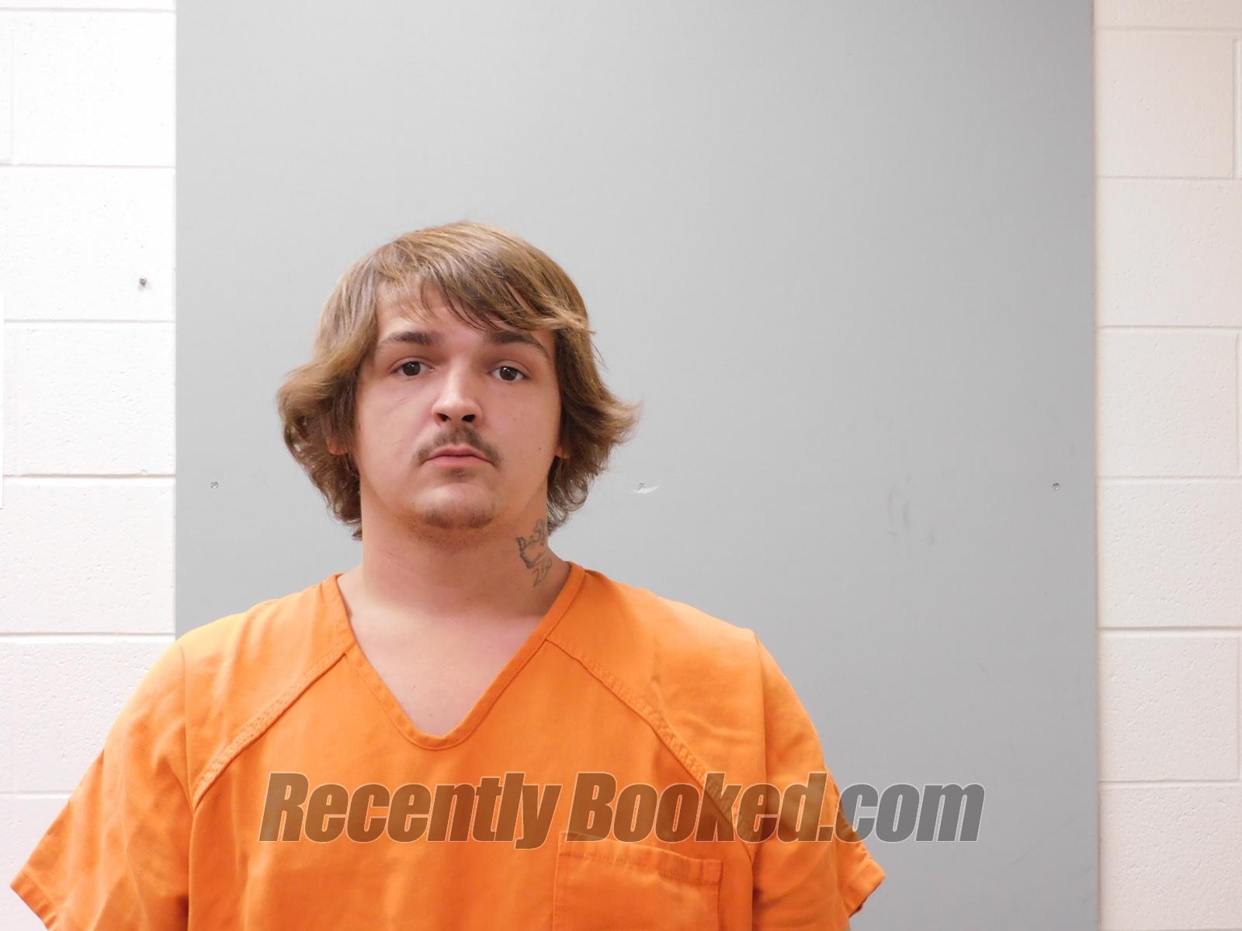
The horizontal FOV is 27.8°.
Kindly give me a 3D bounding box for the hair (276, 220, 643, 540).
[{"bbox_3d":[-0.114,-0.060,1.760,0.252,0.225,0.230,2,-5,-3],"label":"hair"}]

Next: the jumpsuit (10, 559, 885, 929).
[{"bbox_3d":[-0.124,0.430,1.800,0.620,0.740,0.290,0,-1,5],"label":"jumpsuit"}]

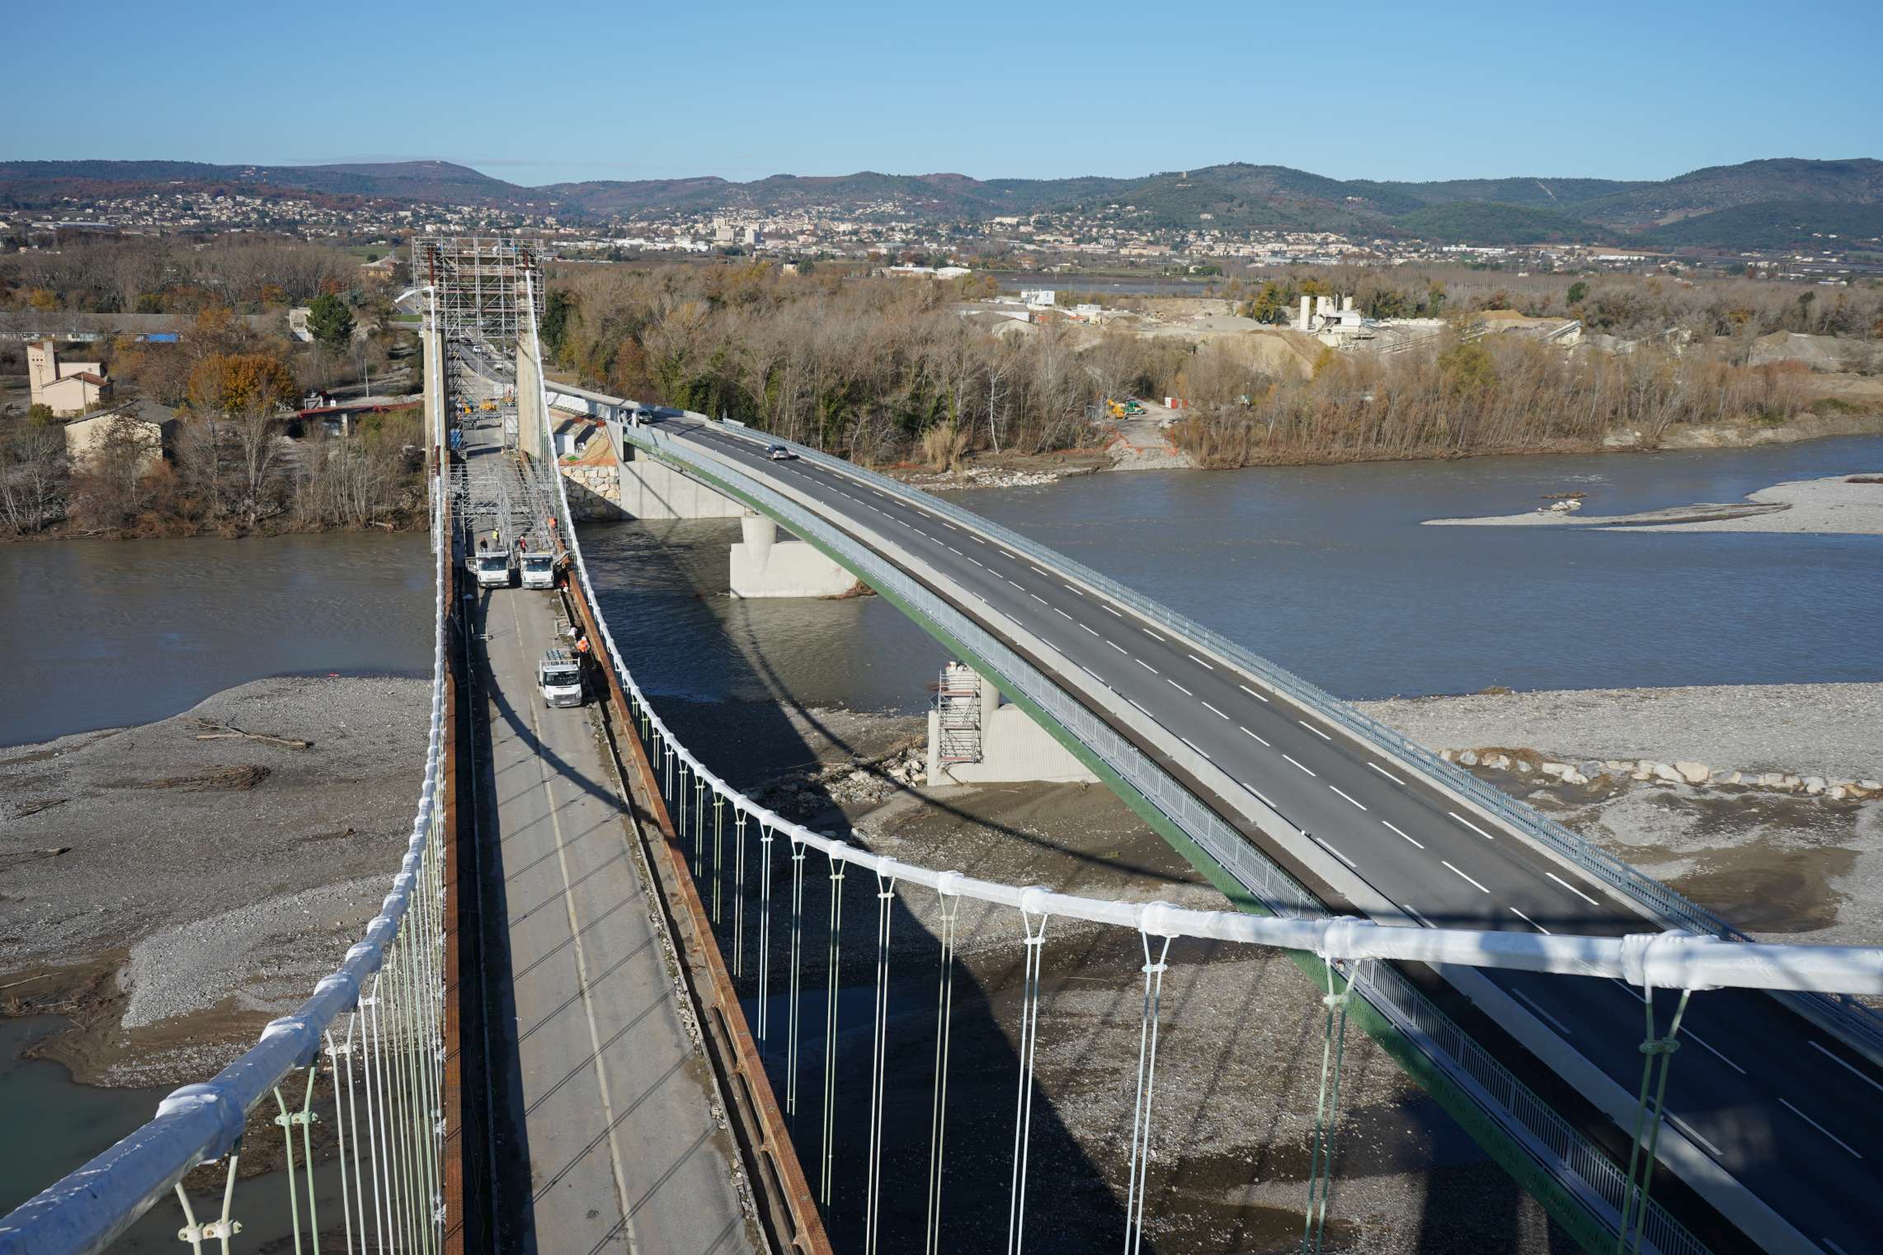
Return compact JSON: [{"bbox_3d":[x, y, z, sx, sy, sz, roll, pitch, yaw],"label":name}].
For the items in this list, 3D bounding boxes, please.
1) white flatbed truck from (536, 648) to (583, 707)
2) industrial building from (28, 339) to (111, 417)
[{"bbox_3d":[-20.953,2.760,88.966,2.120,2.300,5.600,-2,14,-17],"label":"white flatbed truck"},{"bbox_3d":[-119.477,-34.343,223.208,9.000,9.800,7.500,-1,14,-14],"label":"industrial building"}]

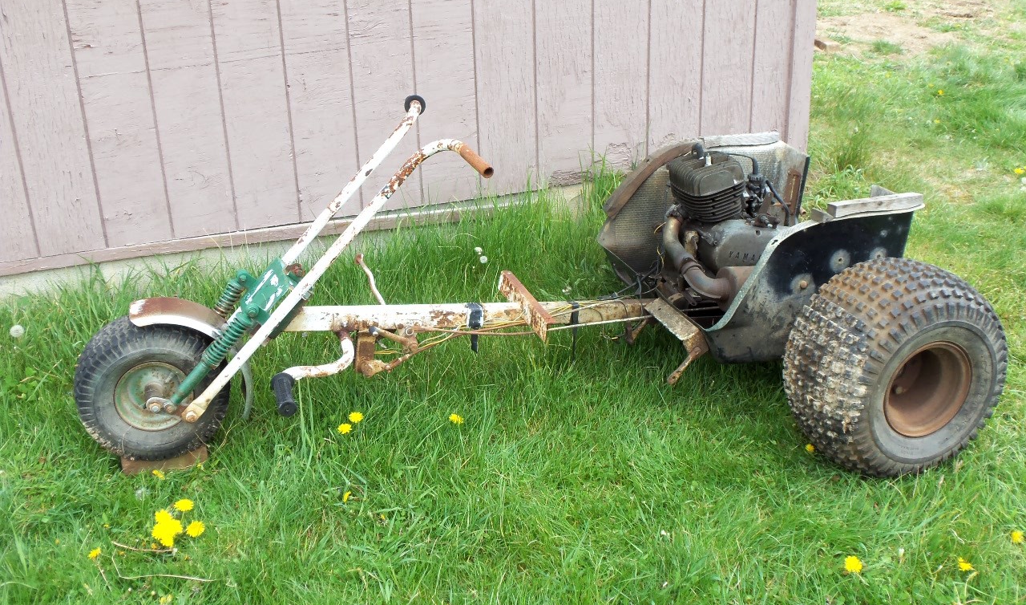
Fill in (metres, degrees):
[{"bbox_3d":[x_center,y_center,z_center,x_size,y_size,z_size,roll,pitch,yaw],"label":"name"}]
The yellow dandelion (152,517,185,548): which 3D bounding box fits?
[{"bbox_3d":[-0.722,0.479,2.358,0.068,0.040,0.060,-2,23,1],"label":"yellow dandelion"}]

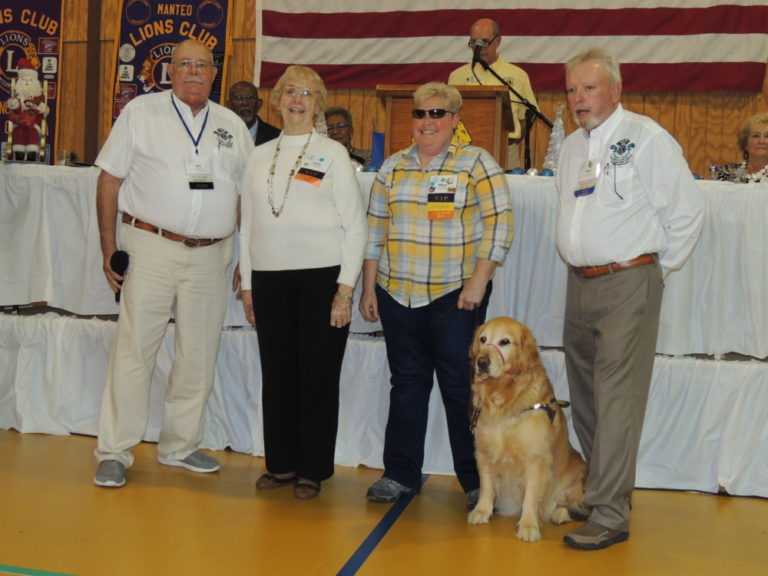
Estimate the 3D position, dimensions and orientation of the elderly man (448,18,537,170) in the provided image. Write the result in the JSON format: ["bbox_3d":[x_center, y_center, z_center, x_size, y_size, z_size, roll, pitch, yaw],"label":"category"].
[{"bbox_3d":[0.625,-0.716,5.600,0.550,1.740,0.450,3,4,12],"label":"elderly man"}]

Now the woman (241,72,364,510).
[{"bbox_3d":[-0.334,-0.036,3.835,0.490,1.670,0.360,3,4,10],"label":"woman"}]

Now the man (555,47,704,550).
[{"bbox_3d":[0.848,0.019,3.388,0.540,1.700,0.480,5,5,42],"label":"man"}]

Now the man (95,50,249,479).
[{"bbox_3d":[-0.903,-0.116,3.976,0.630,1.770,0.460,1,4,-24],"label":"man"}]

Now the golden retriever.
[{"bbox_3d":[0.570,0.488,3.505,0.360,0.730,0.620,5,5,42],"label":"golden retriever"}]

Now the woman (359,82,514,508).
[{"bbox_3d":[0.216,0.012,3.777,0.580,1.620,0.400,3,4,17],"label":"woman"}]

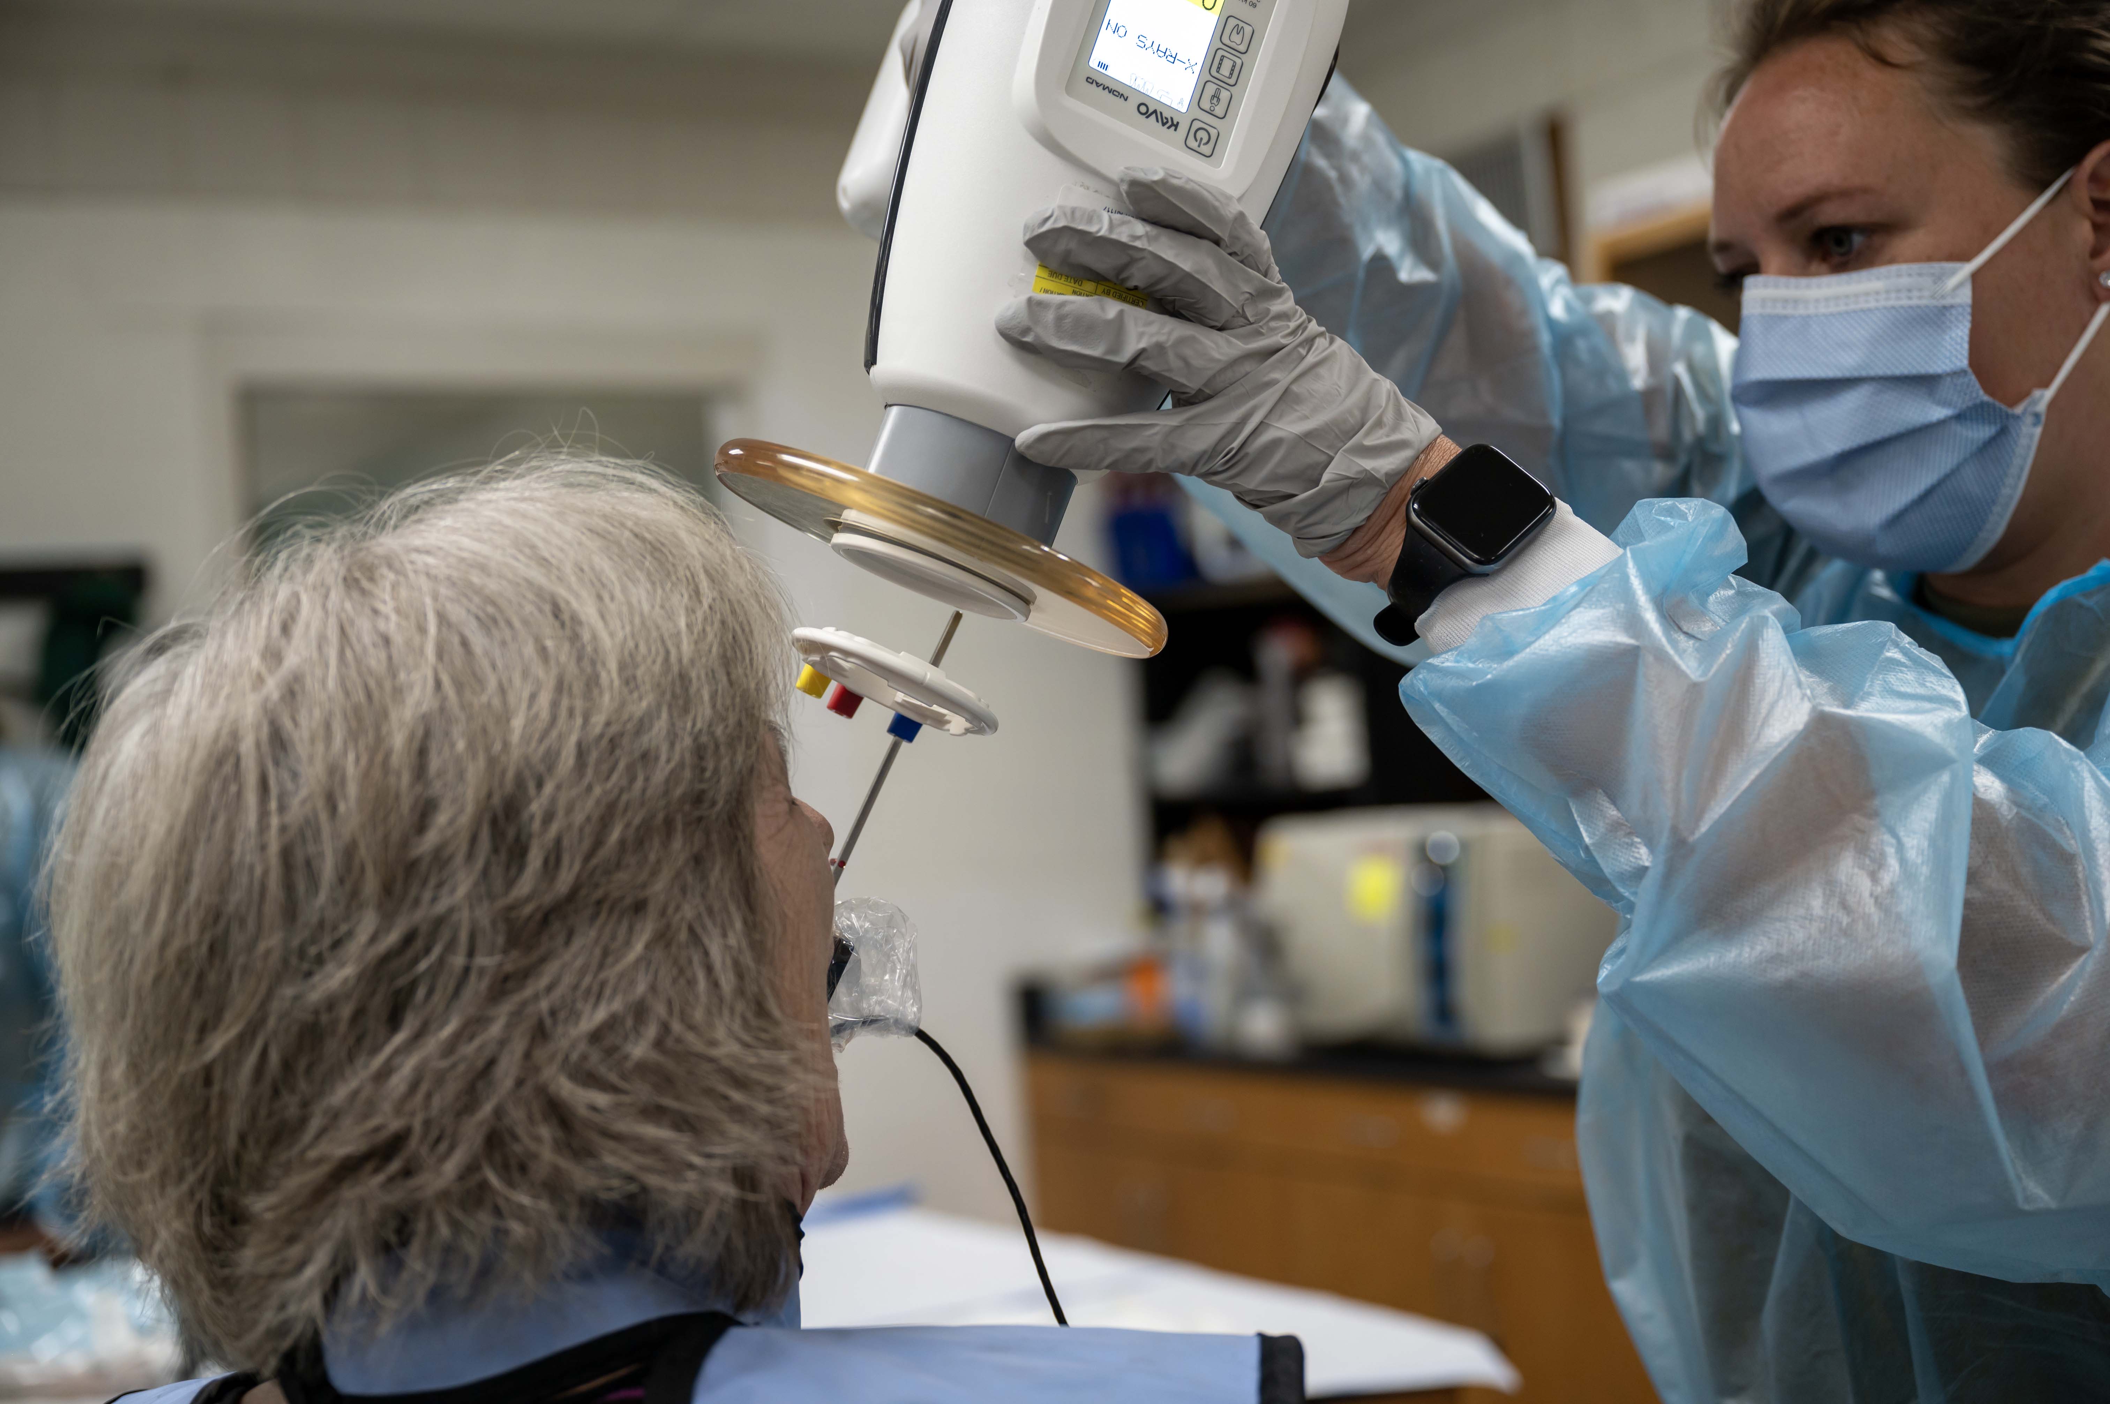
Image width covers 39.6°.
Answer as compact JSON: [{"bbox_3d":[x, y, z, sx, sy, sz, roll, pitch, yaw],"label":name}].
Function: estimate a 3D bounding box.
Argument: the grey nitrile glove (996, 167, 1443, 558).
[{"bbox_3d":[0.051,-0.106,0.920,0.148,0.090,0.075,30,-13,-1],"label":"grey nitrile glove"}]

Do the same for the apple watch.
[{"bbox_3d":[0.125,-0.044,0.910,0.056,0.038,0.052,-40,-19,-28],"label":"apple watch"}]

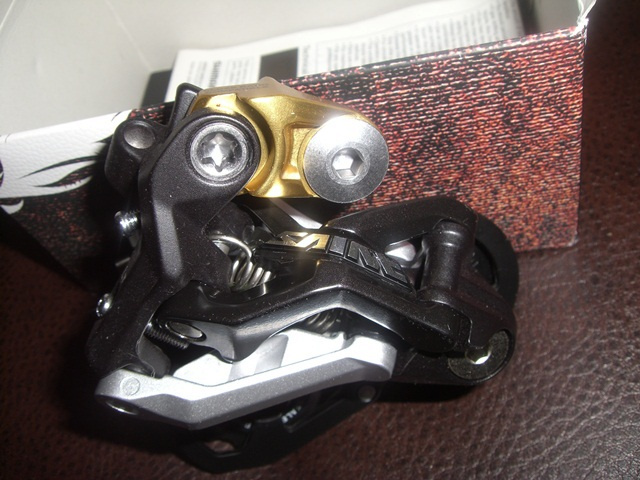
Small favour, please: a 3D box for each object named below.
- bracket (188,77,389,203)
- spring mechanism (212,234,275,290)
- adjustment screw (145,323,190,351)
[{"bbox_3d":[-0.007,-0.021,0.146,0.040,0.020,0.022,5,99,-15],"label":"bracket"},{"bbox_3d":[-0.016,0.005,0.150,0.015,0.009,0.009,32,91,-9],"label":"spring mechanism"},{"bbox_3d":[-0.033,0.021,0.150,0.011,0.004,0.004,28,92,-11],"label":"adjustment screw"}]

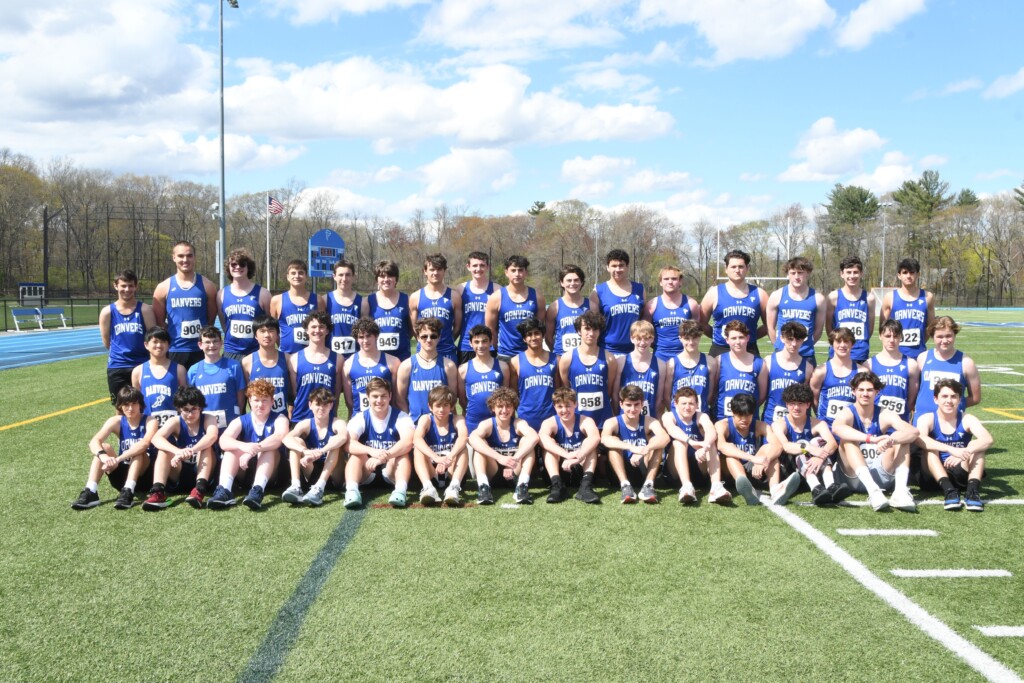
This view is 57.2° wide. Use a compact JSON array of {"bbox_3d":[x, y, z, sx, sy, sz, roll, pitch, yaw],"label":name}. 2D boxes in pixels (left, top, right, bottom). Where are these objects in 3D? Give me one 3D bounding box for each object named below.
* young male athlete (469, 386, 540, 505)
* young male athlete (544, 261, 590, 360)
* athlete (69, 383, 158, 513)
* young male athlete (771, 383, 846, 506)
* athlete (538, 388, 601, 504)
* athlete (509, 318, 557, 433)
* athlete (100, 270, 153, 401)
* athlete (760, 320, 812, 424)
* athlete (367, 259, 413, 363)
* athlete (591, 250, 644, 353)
[{"bbox_3d":[-0.052,0.744,7.048,0.520,0.780,0.760,0,3,0],"label":"young male athlete"},{"bbox_3d":[0.520,0.200,8.222,0.470,1.744,0.330,0,3,1],"label":"young male athlete"},{"bbox_3d":[-2.965,0.738,7.002,0.600,0.793,0.880,-1,3,-13],"label":"athlete"},{"bbox_3d":[2.224,0.735,7.090,0.561,0.818,0.860,0,3,9],"label":"young male athlete"},{"bbox_3d":[0.435,0.748,7.155,0.462,0.785,0.860,0,3,2],"label":"athlete"},{"bbox_3d":[0.162,0.448,7.787,0.409,1.284,0.520,0,3,-8],"label":"athlete"},{"bbox_3d":[-3.324,0.225,8.125,0.493,1.692,0.340,-1,3,-17],"label":"athlete"},{"bbox_3d":[2.275,0.456,7.787,0.434,1.268,0.520,1,3,13],"label":"athlete"},{"bbox_3d":[-1.075,0.185,8.221,0.470,1.774,0.330,0,3,-6],"label":"athlete"},{"bbox_3d":[0.929,0.147,8.217,0.524,1.881,0.350,0,3,3],"label":"athlete"}]

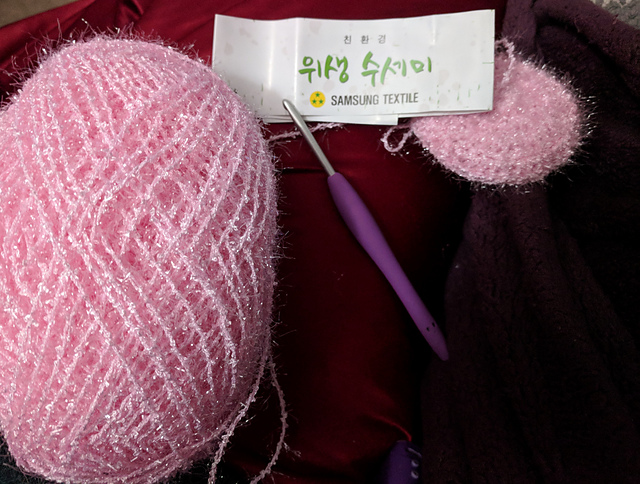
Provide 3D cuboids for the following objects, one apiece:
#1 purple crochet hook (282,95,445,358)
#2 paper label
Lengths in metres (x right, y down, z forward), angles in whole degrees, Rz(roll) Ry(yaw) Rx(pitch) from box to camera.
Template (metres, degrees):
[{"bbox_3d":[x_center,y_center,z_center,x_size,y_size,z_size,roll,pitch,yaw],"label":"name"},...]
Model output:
[{"bbox_3d":[0.020,-0.007,0.221,0.011,0.011,0.141,-31,86,-5],"label":"purple crochet hook"},{"bbox_3d":[0.016,-0.084,0.231,0.135,0.010,0.051,1,84,0],"label":"paper label"}]

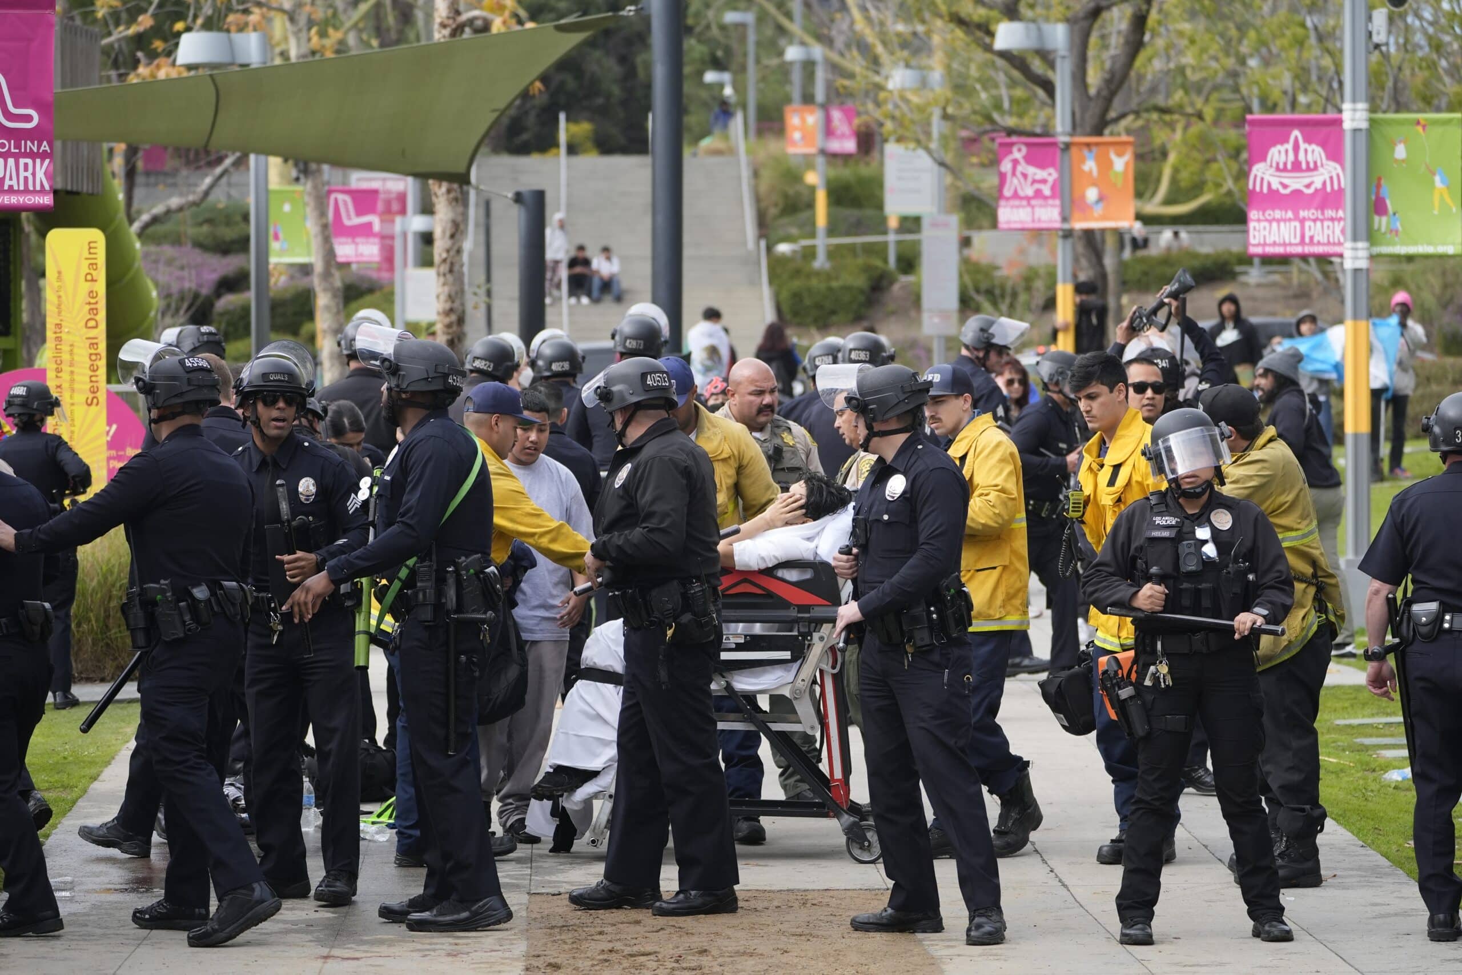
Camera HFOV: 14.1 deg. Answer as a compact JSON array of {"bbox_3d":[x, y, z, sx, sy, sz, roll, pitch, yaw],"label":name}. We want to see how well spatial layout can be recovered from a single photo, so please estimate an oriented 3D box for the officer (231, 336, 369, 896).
[{"bbox_3d":[-1.470,0.467,20.050,0.510,1.860,0.380,1,1,29],"label":"officer"}]

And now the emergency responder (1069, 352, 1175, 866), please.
[{"bbox_3d":[1.400,0.433,21.100,0.550,1.830,0.460,1,1,34],"label":"emergency responder"}]

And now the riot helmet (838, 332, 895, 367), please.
[{"bbox_3d":[0.628,-0.611,27.500,0.270,0.240,0.320,0,1,16],"label":"riot helmet"}]

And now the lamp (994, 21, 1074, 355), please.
[{"bbox_3d":[2.854,-2.312,56.000,0.750,4.200,0.320,0,1,0],"label":"lamp"}]

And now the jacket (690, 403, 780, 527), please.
[{"bbox_3d":[-0.040,0.056,21.700,0.600,0.800,0.450,1,1,37],"label":"jacket"}]

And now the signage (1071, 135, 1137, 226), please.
[{"bbox_3d":[3.668,-3.002,58.400,0.620,0.910,0.030,0,1,-2],"label":"signage"}]

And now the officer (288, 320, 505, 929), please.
[{"bbox_3d":[-1.075,0.460,19.200,0.680,1.930,0.580,0,1,9],"label":"officer"}]

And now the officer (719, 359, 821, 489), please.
[{"bbox_3d":[0.157,0.379,23.600,0.620,1.800,0.450,0,1,-14],"label":"officer"}]

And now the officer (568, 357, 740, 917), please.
[{"bbox_3d":[-0.258,0.495,19.700,0.540,1.850,0.540,0,1,-12],"label":"officer"}]

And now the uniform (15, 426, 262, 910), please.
[{"bbox_3d":[-1.881,0.575,18.900,0.740,1.550,0.520,0,1,22],"label":"uniform"}]

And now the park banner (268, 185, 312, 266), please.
[{"bbox_3d":[-5.188,-3.128,70.500,0.620,0.910,0.030,0,1,-2],"label":"park banner"}]

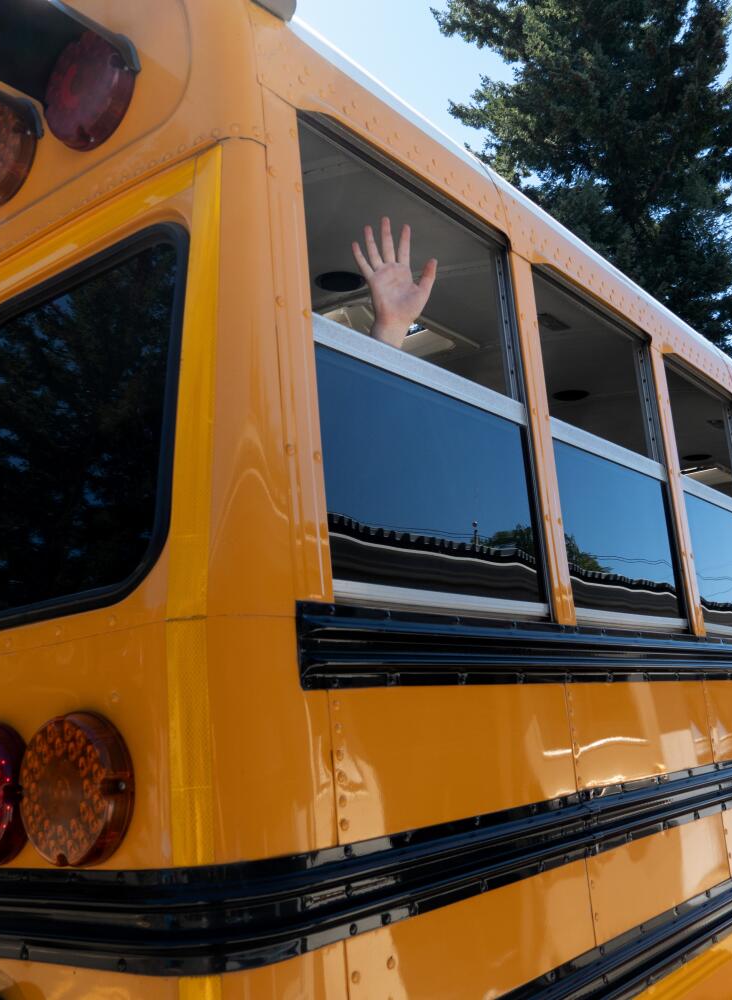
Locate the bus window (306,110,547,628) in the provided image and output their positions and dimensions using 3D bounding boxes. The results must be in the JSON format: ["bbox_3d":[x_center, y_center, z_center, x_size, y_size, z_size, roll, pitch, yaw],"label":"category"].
[{"bbox_3d":[0.097,-0.167,1.641,0.050,0.720,0.612,-14,-16,35],"label":"bus window"}]

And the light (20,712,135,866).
[{"bbox_3d":[-0.348,0.344,1.190,0.180,0.180,0.036,-14,-16,35],"label":"light"}]

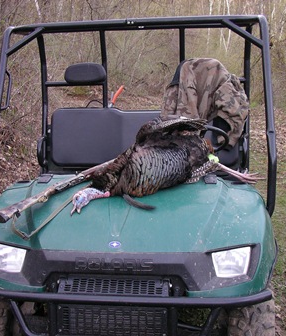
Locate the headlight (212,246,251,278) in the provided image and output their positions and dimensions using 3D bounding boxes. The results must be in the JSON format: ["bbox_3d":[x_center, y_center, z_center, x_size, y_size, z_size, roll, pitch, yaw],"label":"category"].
[{"bbox_3d":[0.390,0.411,2.099,0.170,0.130,0.085,0,11,7],"label":"headlight"}]

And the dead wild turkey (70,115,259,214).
[{"bbox_3d":[0.100,-0.039,2.391,0.930,0.430,0.430,-4,11,-13],"label":"dead wild turkey"}]

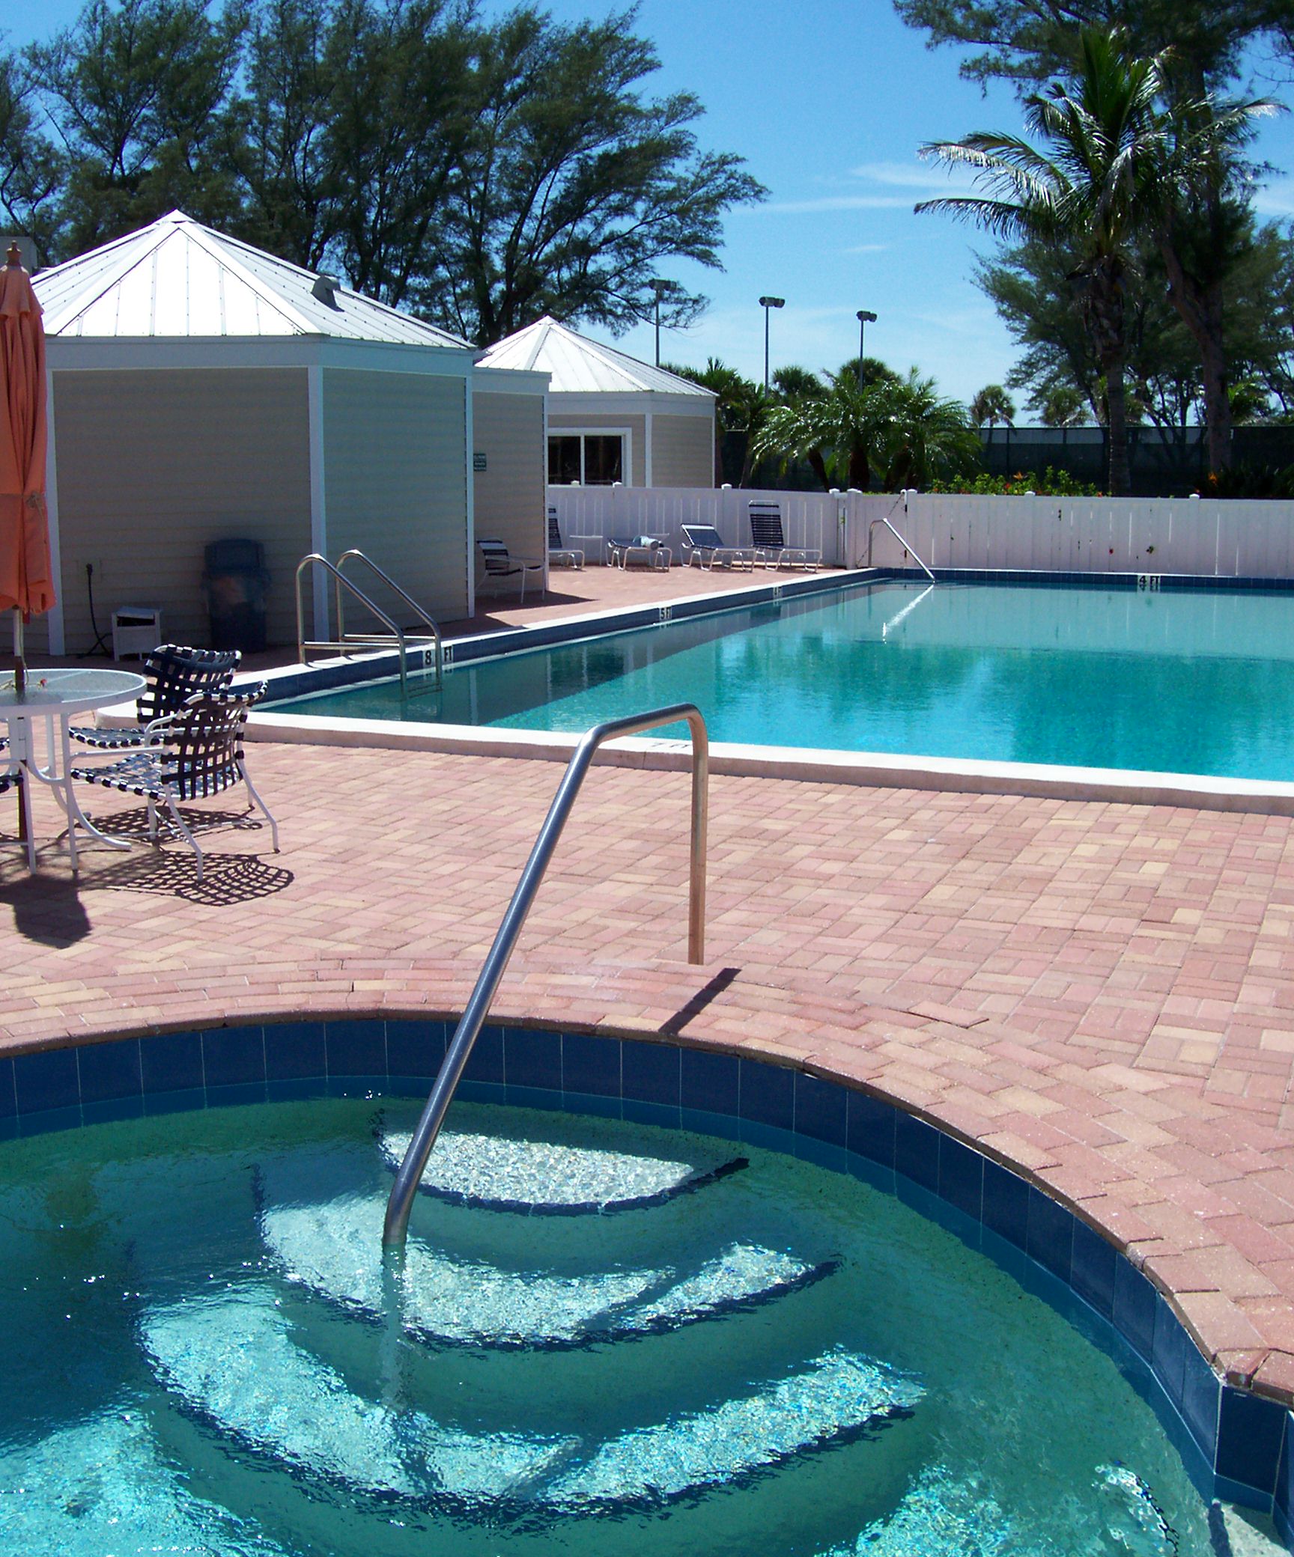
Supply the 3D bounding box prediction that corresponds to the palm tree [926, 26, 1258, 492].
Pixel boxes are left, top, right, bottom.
[{"bbox_3d":[6.920,-7.371,26.064,5.400,7.772,5.200,3,12,14],"label":"palm tree"}]

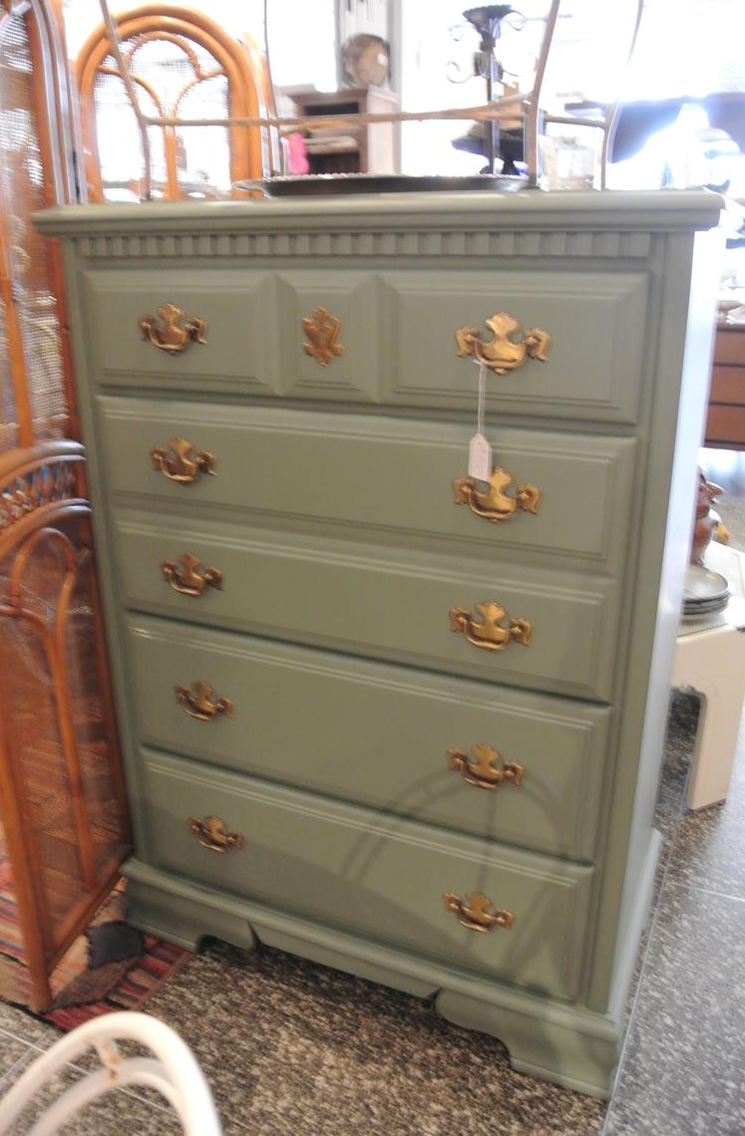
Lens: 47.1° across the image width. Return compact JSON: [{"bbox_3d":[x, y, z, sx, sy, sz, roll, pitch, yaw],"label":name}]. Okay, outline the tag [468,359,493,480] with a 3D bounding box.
[{"bbox_3d":[0.128,-0.173,1.016,0.027,0.148,0.006,9,23,23],"label":"tag"}]

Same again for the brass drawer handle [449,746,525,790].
[{"bbox_3d":[0.158,0.287,1.220,0.116,0.072,0.025,8,22,23],"label":"brass drawer handle"}]

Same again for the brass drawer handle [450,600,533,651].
[{"bbox_3d":[0.156,0.079,1.143,0.116,0.072,0.025,8,22,23],"label":"brass drawer handle"}]

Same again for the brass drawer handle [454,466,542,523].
[{"bbox_3d":[0.150,-0.088,1.048,0.112,0.071,0.022,9,23,23],"label":"brass drawer handle"}]

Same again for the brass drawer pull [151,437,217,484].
[{"bbox_3d":[-0.285,-0.156,1.267,0.116,0.072,0.025,8,22,23],"label":"brass drawer pull"}]

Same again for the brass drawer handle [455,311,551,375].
[{"bbox_3d":[0.146,-0.258,0.984,0.112,0.071,0.022,9,23,23],"label":"brass drawer handle"}]

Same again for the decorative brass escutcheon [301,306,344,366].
[{"bbox_3d":[-0.064,-0.293,1.078,0.056,0.072,0.009,9,23,23],"label":"decorative brass escutcheon"}]

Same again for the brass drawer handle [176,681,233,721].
[{"bbox_3d":[-0.281,0.222,1.408,0.116,0.072,0.025,8,22,23],"label":"brass drawer handle"}]

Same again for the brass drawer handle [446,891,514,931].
[{"bbox_3d":[0.157,0.520,1.280,0.112,0.070,0.022,9,23,23],"label":"brass drawer handle"}]

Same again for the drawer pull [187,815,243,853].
[{"bbox_3d":[-0.278,0.467,1.499,0.116,0.072,0.025,8,22,23],"label":"drawer pull"}]

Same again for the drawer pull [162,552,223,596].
[{"bbox_3d":[-0.283,0.014,1.330,0.116,0.072,0.025,8,22,23],"label":"drawer pull"}]

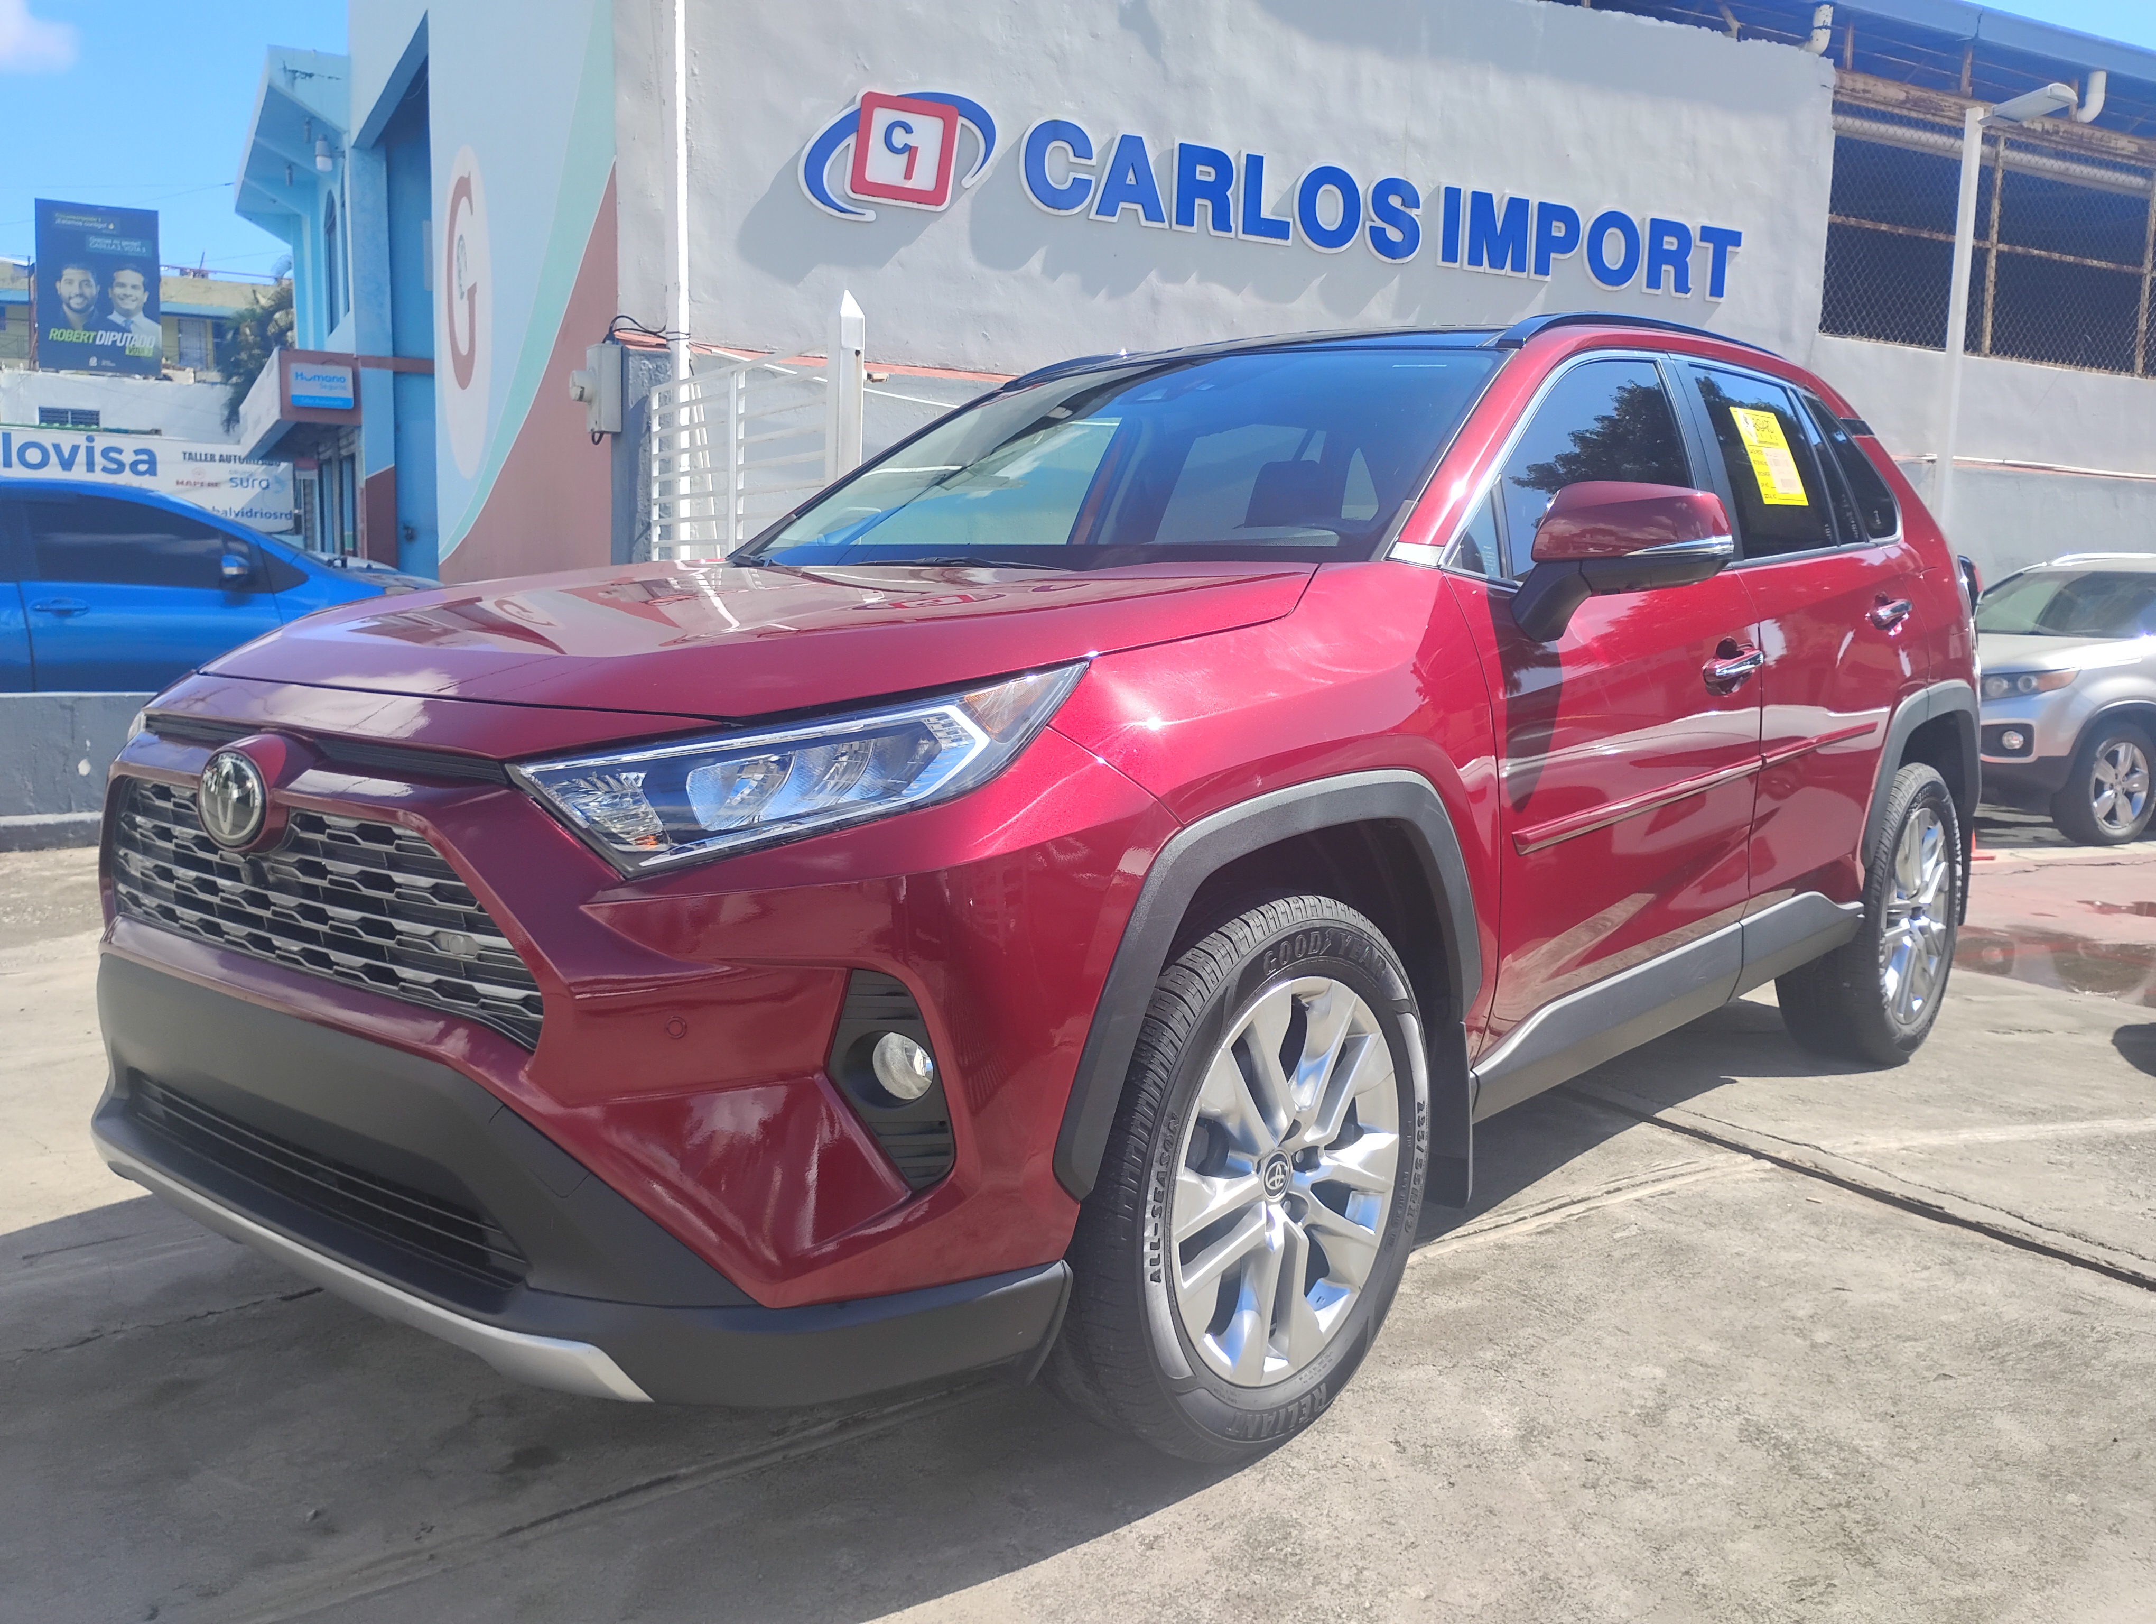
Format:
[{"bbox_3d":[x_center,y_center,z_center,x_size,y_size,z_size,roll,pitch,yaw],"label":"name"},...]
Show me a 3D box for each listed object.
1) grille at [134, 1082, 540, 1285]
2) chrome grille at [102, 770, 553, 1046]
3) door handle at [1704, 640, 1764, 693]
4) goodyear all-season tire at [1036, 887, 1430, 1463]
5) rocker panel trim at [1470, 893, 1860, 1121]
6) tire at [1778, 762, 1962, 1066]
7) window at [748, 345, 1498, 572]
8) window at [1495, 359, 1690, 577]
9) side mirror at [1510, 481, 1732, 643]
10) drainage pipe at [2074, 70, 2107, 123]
[{"bbox_3d":[-0.962,0.433,2.171,1.010,0.100,0.110,7,9,40],"label":"grille"},{"bbox_3d":[-0.976,0.084,2.107,1.130,0.260,0.120,7,9,40],"label":"chrome grille"},{"bbox_3d":[1.187,-0.261,3.153,0.070,0.090,0.230,7,9,40],"label":"door handle"},{"bbox_3d":[0.195,0.456,2.303,0.245,0.735,0.740,7,9,40],"label":"goodyear all-season tire"},{"bbox_3d":[1.142,0.325,3.287,0.120,0.230,1.800,7,9,40],"label":"rocker panel trim"},{"bbox_3d":[1.957,0.244,4.325,0.245,0.735,0.740,7,9,40],"label":"tire"},{"bbox_3d":[0.049,-0.651,3.202,1.450,0.100,0.890,7,41,40],"label":"window"},{"bbox_3d":[0.878,-0.610,2.979,0.050,0.460,0.900,-25,-12,40],"label":"window"},{"bbox_3d":[0.815,-0.377,2.620,0.235,0.240,0.260,7,9,40],"label":"side mirror"},{"bbox_3d":[6.845,-4.831,11.800,0.130,0.340,0.240,-2,7,-26],"label":"drainage pipe"}]

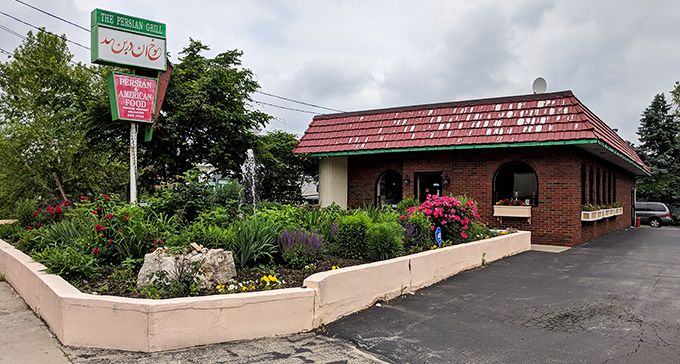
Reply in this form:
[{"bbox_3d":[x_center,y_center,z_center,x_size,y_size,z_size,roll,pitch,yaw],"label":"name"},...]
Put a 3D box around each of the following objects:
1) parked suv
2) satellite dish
[{"bbox_3d":[19.900,2.200,35.000,5.050,1.750,1.950,-1,-2,33],"label":"parked suv"},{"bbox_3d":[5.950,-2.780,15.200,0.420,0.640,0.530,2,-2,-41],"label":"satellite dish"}]

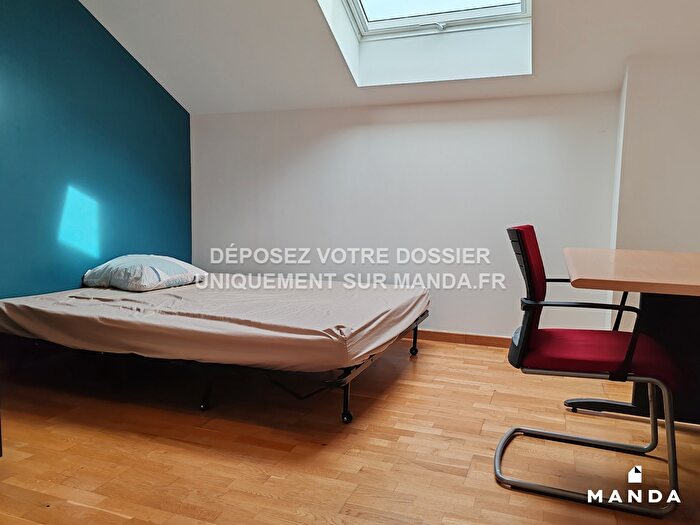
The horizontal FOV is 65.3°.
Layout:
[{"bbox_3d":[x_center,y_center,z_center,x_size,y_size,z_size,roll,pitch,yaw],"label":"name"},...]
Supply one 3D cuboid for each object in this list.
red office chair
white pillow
[{"bbox_3d":[0.887,0.332,2.072,0.600,0.930,0.560,3,6,21],"label":"red office chair"},{"bbox_3d":[-1.462,0.060,3.910,0.520,0.200,0.670,3,6,21],"label":"white pillow"}]

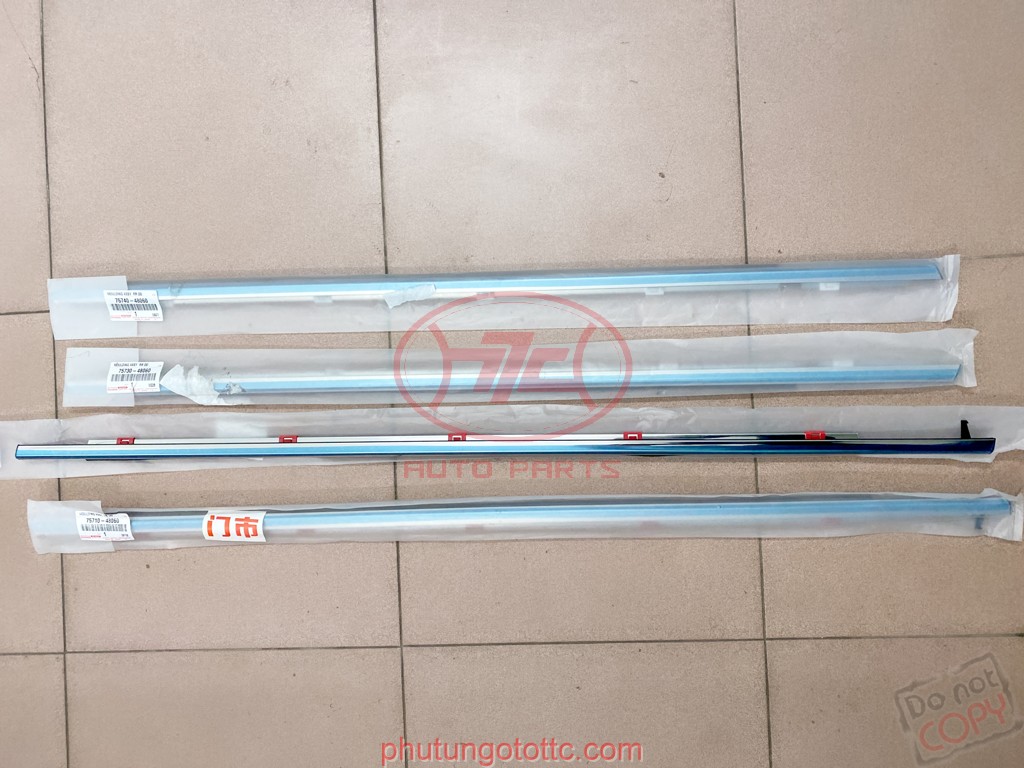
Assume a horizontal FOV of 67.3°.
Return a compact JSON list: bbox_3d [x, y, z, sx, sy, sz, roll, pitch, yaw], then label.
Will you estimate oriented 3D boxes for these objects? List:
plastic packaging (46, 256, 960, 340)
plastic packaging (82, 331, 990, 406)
[{"bbox_3d":[-0.033,-0.095,0.852,1.026,0.022,0.072,-1,89,5],"label":"plastic packaging"},{"bbox_3d":[-0.015,-0.014,0.850,1.025,0.022,0.072,-1,89,5],"label":"plastic packaging"}]

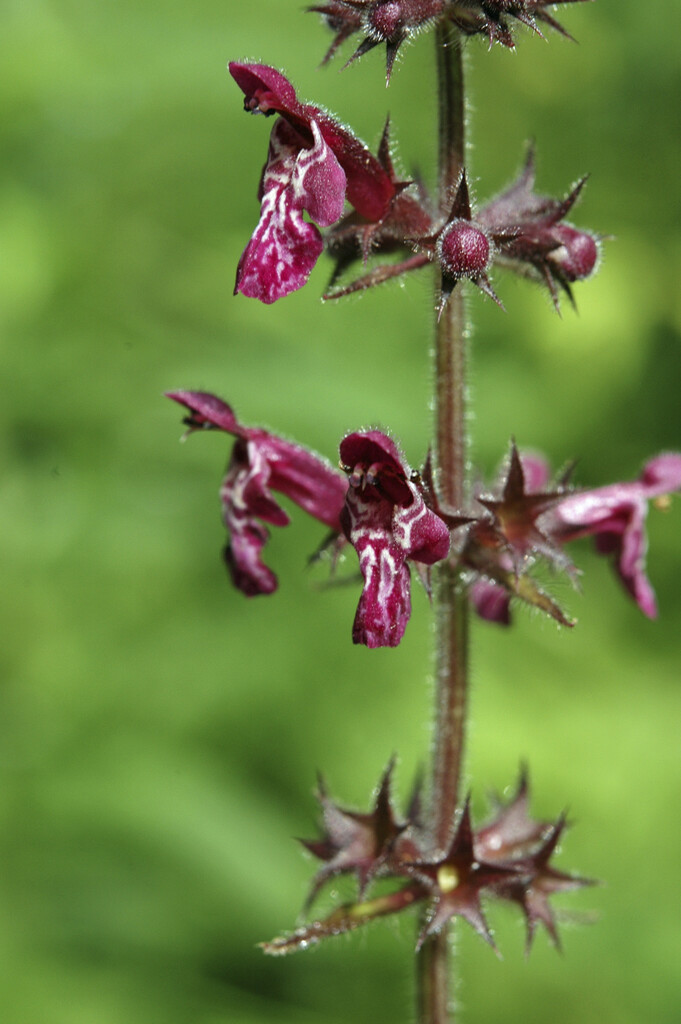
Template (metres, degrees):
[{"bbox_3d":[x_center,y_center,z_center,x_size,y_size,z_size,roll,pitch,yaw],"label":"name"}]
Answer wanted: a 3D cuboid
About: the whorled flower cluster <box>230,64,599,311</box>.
[{"bbox_3d":[0.004,-0.019,0.149,0.021,0.014,0.018,1,5,0],"label":"whorled flower cluster"}]

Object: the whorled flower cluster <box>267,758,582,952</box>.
[{"bbox_3d":[0.005,0.021,0.152,0.019,0.010,0.017,1,5,0],"label":"whorled flower cluster"}]

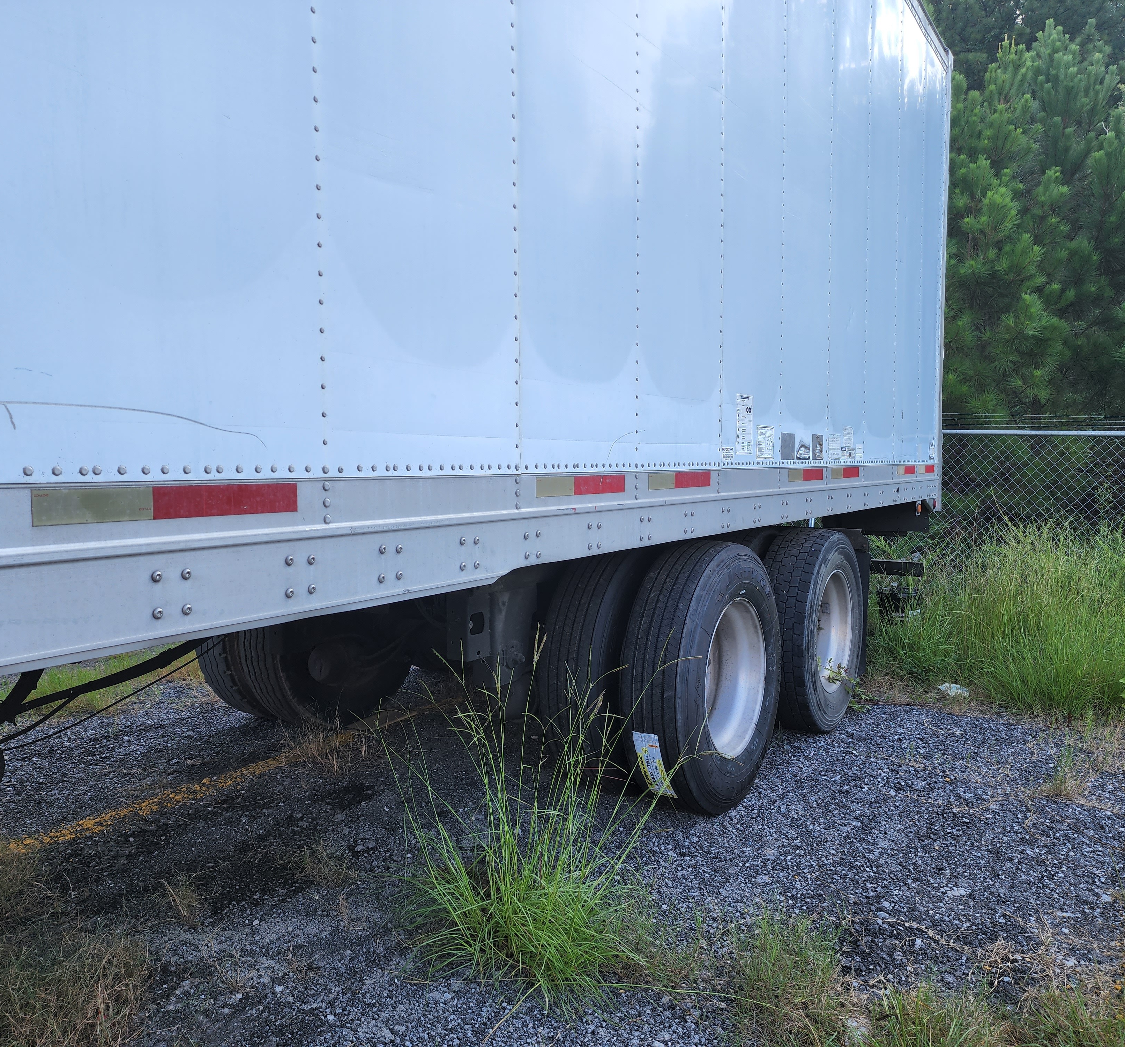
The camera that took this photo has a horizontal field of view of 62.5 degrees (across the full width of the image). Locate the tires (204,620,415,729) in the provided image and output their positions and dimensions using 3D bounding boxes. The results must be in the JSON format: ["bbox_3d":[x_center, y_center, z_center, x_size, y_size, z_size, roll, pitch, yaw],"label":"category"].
[{"bbox_3d":[-1.233,0.480,4.622,0.610,0.980,0.990,1,4,32],"label":"tires"}]

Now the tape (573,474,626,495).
[{"bbox_3d":[0.106,-0.105,2.532,0.004,0.050,0.279,2,4,32],"label":"tape"}]

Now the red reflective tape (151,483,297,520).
[{"bbox_3d":[-0.540,-0.038,1.515,0.004,0.050,0.279,2,4,32],"label":"red reflective tape"}]

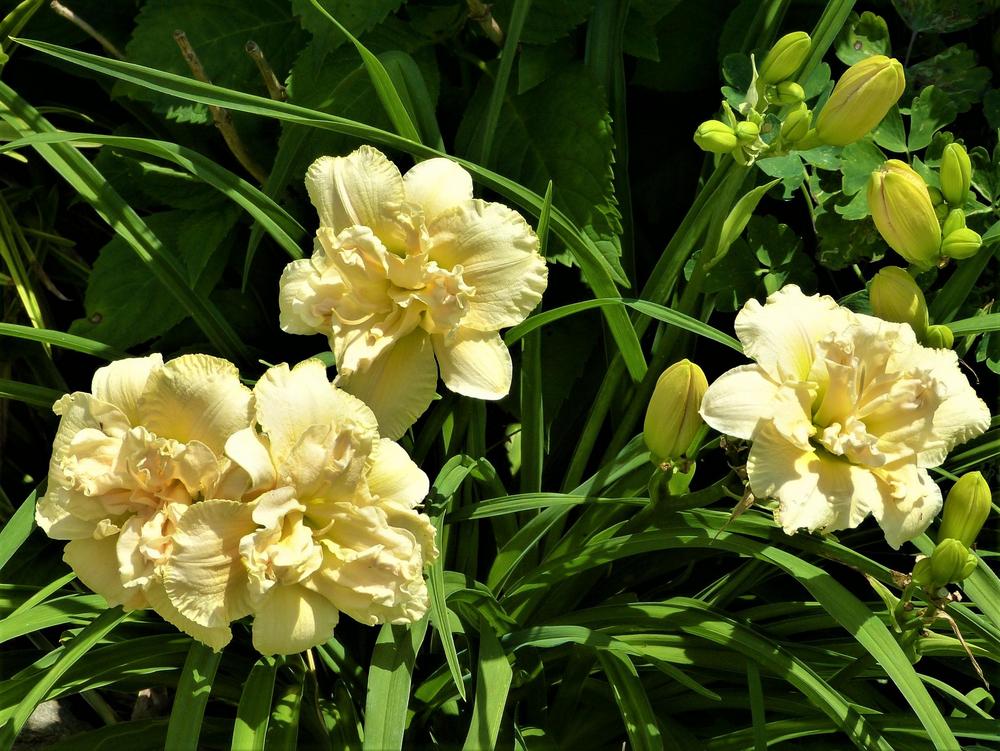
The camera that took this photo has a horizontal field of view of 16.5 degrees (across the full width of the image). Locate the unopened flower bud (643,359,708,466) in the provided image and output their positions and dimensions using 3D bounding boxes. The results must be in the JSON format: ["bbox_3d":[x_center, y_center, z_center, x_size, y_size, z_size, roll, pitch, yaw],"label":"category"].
[{"bbox_3d":[0.084,0.018,1.650,0.030,0.054,0.030,13,21,0],"label":"unopened flower bud"}]

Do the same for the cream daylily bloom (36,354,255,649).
[{"bbox_3d":[-0.169,0.061,1.660,0.120,0.080,0.136,12,77,18],"label":"cream daylily bloom"}]

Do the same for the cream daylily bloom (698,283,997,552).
[{"bbox_3d":[0.165,0.019,1.640,0.134,0.080,0.125,-10,73,-16],"label":"cream daylily bloom"}]

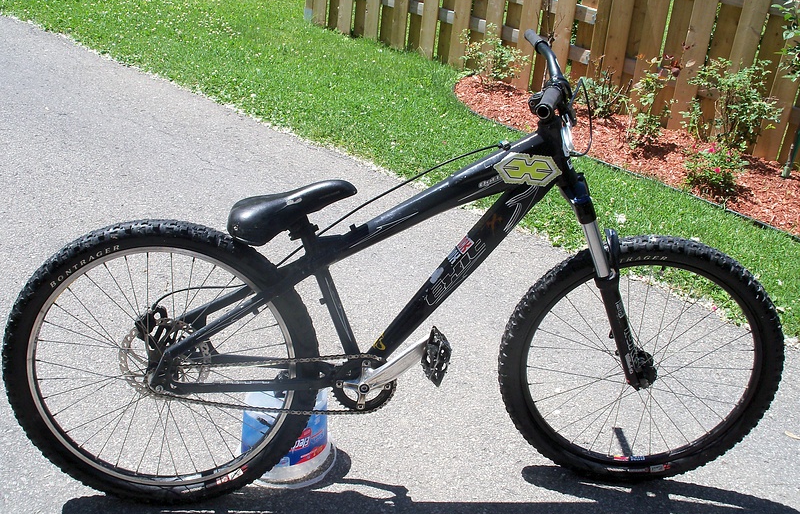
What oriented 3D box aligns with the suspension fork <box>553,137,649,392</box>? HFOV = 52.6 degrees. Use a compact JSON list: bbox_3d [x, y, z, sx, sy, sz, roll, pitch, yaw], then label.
[{"bbox_3d":[0.452,0.018,1.795,0.110,0.575,0.175,-16,20,7],"label":"suspension fork"}]

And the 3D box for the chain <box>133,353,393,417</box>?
[{"bbox_3d":[-0.276,0.276,1.725,0.545,0.150,0.014,1,19,-8],"label":"chain"}]

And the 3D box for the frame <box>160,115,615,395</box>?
[{"bbox_3d":[-0.057,-0.005,1.710,0.905,0.605,0.160,1,19,-8],"label":"frame"}]

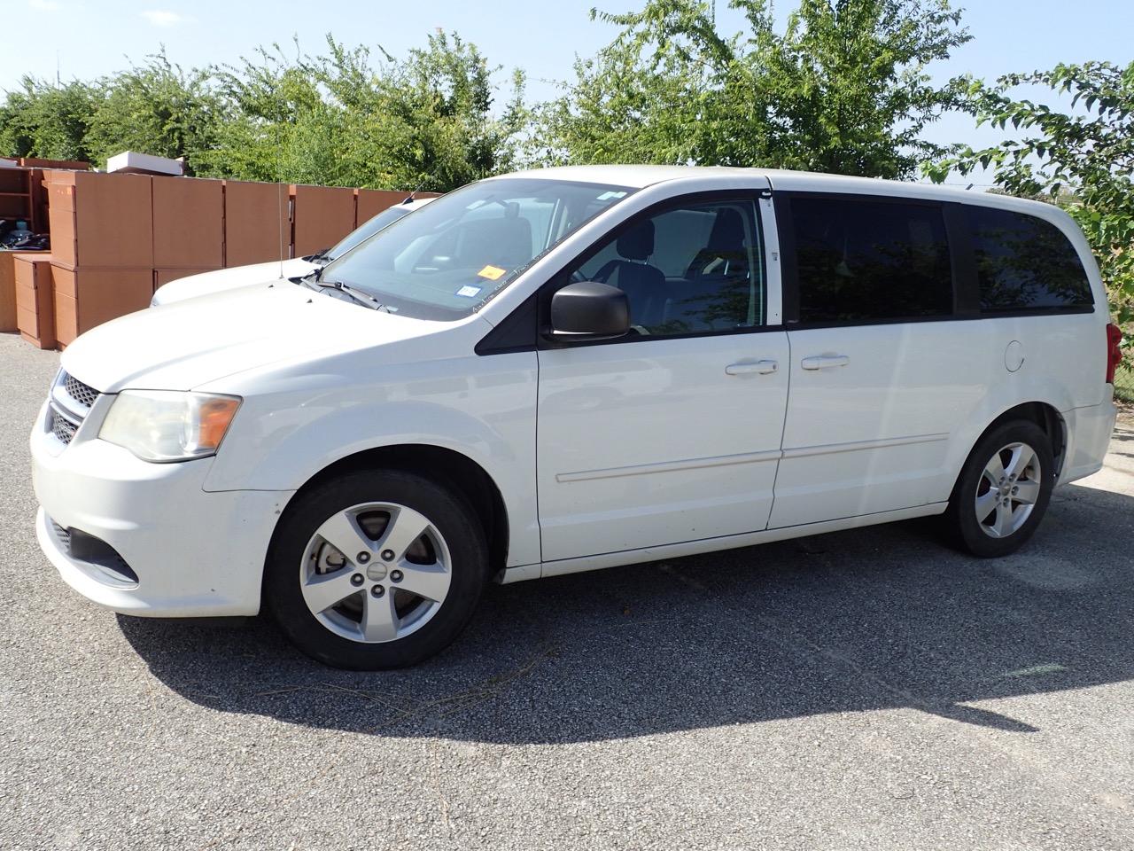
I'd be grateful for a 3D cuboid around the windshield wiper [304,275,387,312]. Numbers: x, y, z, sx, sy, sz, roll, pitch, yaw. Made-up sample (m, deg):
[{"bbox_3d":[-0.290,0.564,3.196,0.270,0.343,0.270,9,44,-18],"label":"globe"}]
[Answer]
[{"bbox_3d":[-0.847,-0.506,3.753,0.120,0.085,0.800,-3,15,-30],"label":"windshield wiper"}]

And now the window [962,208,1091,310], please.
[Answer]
[{"bbox_3d":[2.113,-0.744,4.482,0.870,0.480,0.070,-3,-5,-33],"label":"window"}]

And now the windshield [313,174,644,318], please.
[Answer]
[{"bbox_3d":[-0.459,-0.733,3.920,0.970,0.140,1.660,-39,29,-17],"label":"windshield"}]

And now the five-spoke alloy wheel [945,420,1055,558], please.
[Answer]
[{"bbox_3d":[2.059,0.282,4.767,0.710,0.700,0.220,-3,15,-30],"label":"five-spoke alloy wheel"}]

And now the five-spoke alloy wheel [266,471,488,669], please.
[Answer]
[{"bbox_3d":[-0.617,0.440,3.214,0.710,0.700,0.220,2,13,-10],"label":"five-spoke alloy wheel"}]

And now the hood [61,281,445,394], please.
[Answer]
[{"bbox_3d":[-1.242,-0.364,3.591,1.130,0.300,1.500,-3,15,-30],"label":"hood"}]

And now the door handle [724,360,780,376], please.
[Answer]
[{"bbox_3d":[0.683,-0.210,3.612,0.245,0.052,0.055,-3,15,-30],"label":"door handle"}]

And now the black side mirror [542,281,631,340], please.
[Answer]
[{"bbox_3d":[0.064,-0.363,3.105,0.165,0.185,0.230,-3,15,-30],"label":"black side mirror"}]

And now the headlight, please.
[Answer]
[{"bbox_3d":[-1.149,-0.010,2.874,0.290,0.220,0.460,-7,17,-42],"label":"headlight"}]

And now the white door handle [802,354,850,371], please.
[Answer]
[{"bbox_3d":[0.999,-0.239,3.793,0.248,0.050,0.055,-3,15,-30],"label":"white door handle"}]

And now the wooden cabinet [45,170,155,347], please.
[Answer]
[{"bbox_3d":[-3.834,-1.323,8.127,0.622,1.493,0.583,-8,18,-42],"label":"wooden cabinet"}]

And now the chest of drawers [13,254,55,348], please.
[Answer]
[{"bbox_3d":[-4.432,-1.095,8.640,0.600,0.740,0.630,-8,17,-43],"label":"chest of drawers"}]

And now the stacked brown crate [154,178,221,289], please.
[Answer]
[{"bbox_3d":[-3.397,-1.386,8.529,0.594,1.493,0.583,-8,18,-42],"label":"stacked brown crate"}]

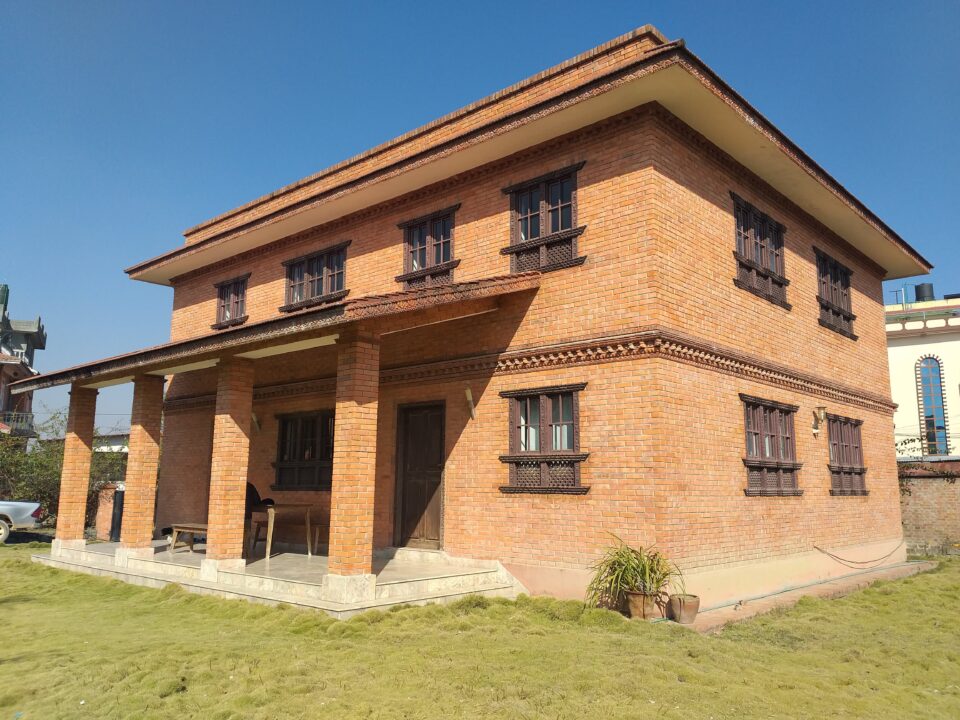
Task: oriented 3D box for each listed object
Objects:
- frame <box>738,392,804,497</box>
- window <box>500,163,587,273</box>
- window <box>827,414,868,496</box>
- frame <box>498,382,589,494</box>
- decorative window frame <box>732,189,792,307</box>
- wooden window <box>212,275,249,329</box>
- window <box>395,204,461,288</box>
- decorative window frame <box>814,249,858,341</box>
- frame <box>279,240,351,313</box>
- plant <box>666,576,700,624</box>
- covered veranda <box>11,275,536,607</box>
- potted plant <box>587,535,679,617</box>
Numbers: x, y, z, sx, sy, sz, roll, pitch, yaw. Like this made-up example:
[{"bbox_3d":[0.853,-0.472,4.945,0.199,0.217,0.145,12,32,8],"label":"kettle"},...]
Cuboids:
[{"bbox_3d":[4.335,1.329,10.845,0.200,1.421,2.145,-9,-14,43],"label":"frame"},{"bbox_3d":[0.924,-1.883,10.183,1.487,1.440,0.200,-8,-13,40],"label":"window"},{"bbox_3d":[6.647,1.765,13.180,0.200,1.421,2.147,-9,-14,43],"label":"window"},{"bbox_3d":[0.891,1.083,9.661,1.487,1.421,0.200,-8,-13,40],"label":"frame"},{"bbox_3d":[4.368,-1.637,11.366,0.200,1.440,2.145,-9,-14,43],"label":"decorative window frame"},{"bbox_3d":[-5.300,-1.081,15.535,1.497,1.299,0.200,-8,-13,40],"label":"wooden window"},{"bbox_3d":[-0.794,-1.643,11.656,1.502,1.440,0.200,-8,-13,40],"label":"window"},{"bbox_3d":[6.679,-1.201,13.701,0.200,1.440,2.147,-9,-14,43],"label":"decorative window frame"},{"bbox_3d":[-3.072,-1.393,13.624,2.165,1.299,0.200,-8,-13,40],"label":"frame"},{"bbox_3d":[2.284,2.700,8.113,0.360,0.506,0.360,-8,-13,40],"label":"plant"},{"bbox_3d":[-4.126,1.252,11.740,10.157,4.369,3.451,-8,-13,40],"label":"covered veranda"},{"bbox_3d":[1.737,2.533,8.266,0.950,0.951,0.800,-8,-13,40],"label":"potted plant"}]

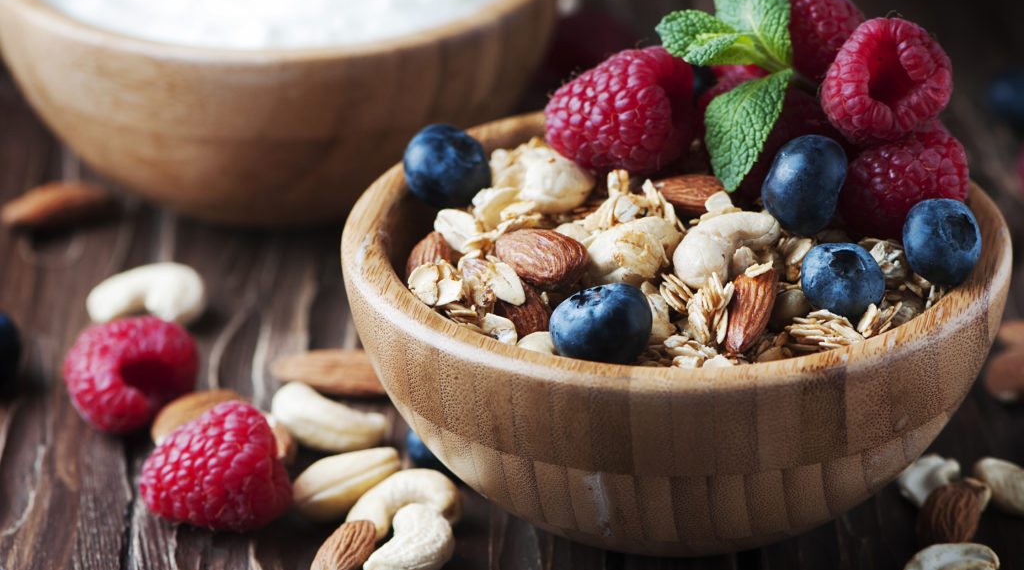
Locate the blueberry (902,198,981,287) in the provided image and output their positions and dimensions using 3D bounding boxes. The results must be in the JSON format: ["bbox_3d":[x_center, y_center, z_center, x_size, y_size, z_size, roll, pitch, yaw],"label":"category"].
[{"bbox_3d":[0.076,-0.008,0.790,0.014,0.015,0.015,0,26,0],"label":"blueberry"}]

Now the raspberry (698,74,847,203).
[{"bbox_3d":[0.047,-0.026,0.802,0.025,0.021,0.023,0,25,0],"label":"raspberry"}]

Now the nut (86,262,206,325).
[{"bbox_3d":[-0.071,0.002,0.866,0.023,0.011,0.013,3,25,6],"label":"nut"}]

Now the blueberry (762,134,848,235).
[{"bbox_3d":[0.053,-0.018,0.799,0.015,0.018,0.015,10,25,-5],"label":"blueberry"}]

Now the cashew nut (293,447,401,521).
[{"bbox_3d":[-0.030,0.036,0.802,0.024,0.011,0.011,-19,31,-34],"label":"cashew nut"}]

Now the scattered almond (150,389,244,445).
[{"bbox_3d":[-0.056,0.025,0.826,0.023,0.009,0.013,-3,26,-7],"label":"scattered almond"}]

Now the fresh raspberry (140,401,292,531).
[{"bbox_3d":[-0.052,0.032,0.789,0.026,0.022,0.022,-14,25,0],"label":"fresh raspberry"}]

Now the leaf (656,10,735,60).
[{"bbox_3d":[0.034,-0.045,0.806,0.017,0.004,0.011,18,46,9],"label":"leaf"}]

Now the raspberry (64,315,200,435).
[{"bbox_3d":[-0.071,0.017,0.830,0.022,0.022,0.022,-20,32,-35],"label":"raspberry"}]

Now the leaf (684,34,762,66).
[{"bbox_3d":[0.038,-0.042,0.799,0.015,0.005,0.008,3,29,-28],"label":"leaf"}]

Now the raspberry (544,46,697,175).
[{"bbox_3d":[0.020,-0.032,0.819,0.027,0.023,0.023,-12,26,-10],"label":"raspberry"}]

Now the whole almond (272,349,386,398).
[{"bbox_3d":[-0.033,0.017,0.845,0.024,0.008,0.013,1,26,3],"label":"whole almond"}]

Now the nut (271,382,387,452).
[{"bbox_3d":[-0.034,0.024,0.818,0.023,0.011,0.013,12,27,25],"label":"nut"}]

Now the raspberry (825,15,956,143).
[{"bbox_3d":[0.067,-0.036,0.799,0.023,0.023,0.021,0,0,-1],"label":"raspberry"}]

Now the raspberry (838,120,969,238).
[{"bbox_3d":[0.070,-0.019,0.802,0.024,0.021,0.021,26,33,23],"label":"raspberry"}]

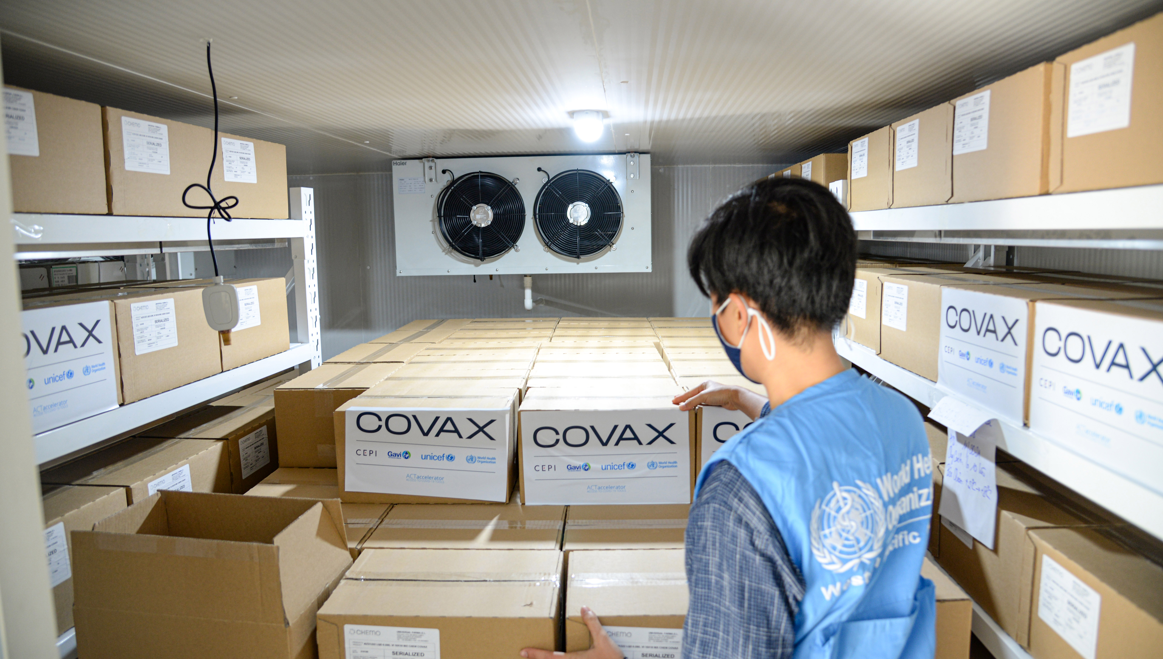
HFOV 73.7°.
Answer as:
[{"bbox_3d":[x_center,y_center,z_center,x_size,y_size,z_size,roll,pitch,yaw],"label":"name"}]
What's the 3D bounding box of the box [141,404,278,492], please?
[{"bbox_3d":[-1.013,0.362,2.182,0.254,0.211,0.383,0,7,3],"label":"box"}]

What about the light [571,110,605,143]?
[{"bbox_3d":[0.020,-0.591,2.266,0.108,0.088,0.108,0,7,4],"label":"light"}]

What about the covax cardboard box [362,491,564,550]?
[{"bbox_3d":[-0.229,0.509,1.618,0.383,0.211,0.254,-1,7,2],"label":"covax cardboard box"}]

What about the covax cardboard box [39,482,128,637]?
[{"bbox_3d":[-1.080,0.454,1.431,0.254,0.211,0.383,0,7,5],"label":"covax cardboard box"}]

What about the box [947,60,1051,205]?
[{"bbox_3d":[0.877,-0.346,1.426,0.247,0.207,0.370,0,7,4],"label":"box"}]

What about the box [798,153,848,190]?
[{"bbox_3d":[0.969,-0.523,2.857,0.247,0.207,0.370,0,7,4],"label":"box"}]

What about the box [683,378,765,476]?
[{"bbox_3d":[0.434,0.255,1.784,0.370,0.207,0.247,0,7,1],"label":"box"}]

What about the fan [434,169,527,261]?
[{"bbox_3d":[-0.443,-0.511,3.479,0.401,0.391,0.100,0,7,4],"label":"fan"}]

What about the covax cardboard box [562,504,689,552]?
[{"bbox_3d":[0.158,0.495,1.563,0.370,0.207,0.247,0,7,1],"label":"covax cardboard box"}]

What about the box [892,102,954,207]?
[{"bbox_3d":[0.916,-0.398,1.817,0.254,0.211,0.383,0,7,4],"label":"box"}]

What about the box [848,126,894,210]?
[{"bbox_3d":[0.937,-0.444,2.186,0.254,0.211,0.383,0,7,3],"label":"box"}]

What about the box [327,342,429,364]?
[{"bbox_3d":[-0.657,0.183,2.609,0.254,0.211,0.383,0,7,4],"label":"box"}]

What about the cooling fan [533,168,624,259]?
[{"bbox_3d":[-0.010,-0.520,3.464,0.390,0.390,0.100,0,7,3],"label":"cooling fan"}]

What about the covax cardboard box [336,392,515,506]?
[{"bbox_3d":[-0.340,0.263,1.809,0.370,0.207,0.247,0,7,1],"label":"covax cardboard box"}]

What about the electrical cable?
[{"bbox_3d":[-0.696,-0.312,1.440,0.108,0.427,0.050,0,7,4],"label":"electrical cable"}]

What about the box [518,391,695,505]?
[{"bbox_3d":[0.057,0.259,1.781,0.370,0.207,0.247,0,7,1],"label":"box"}]

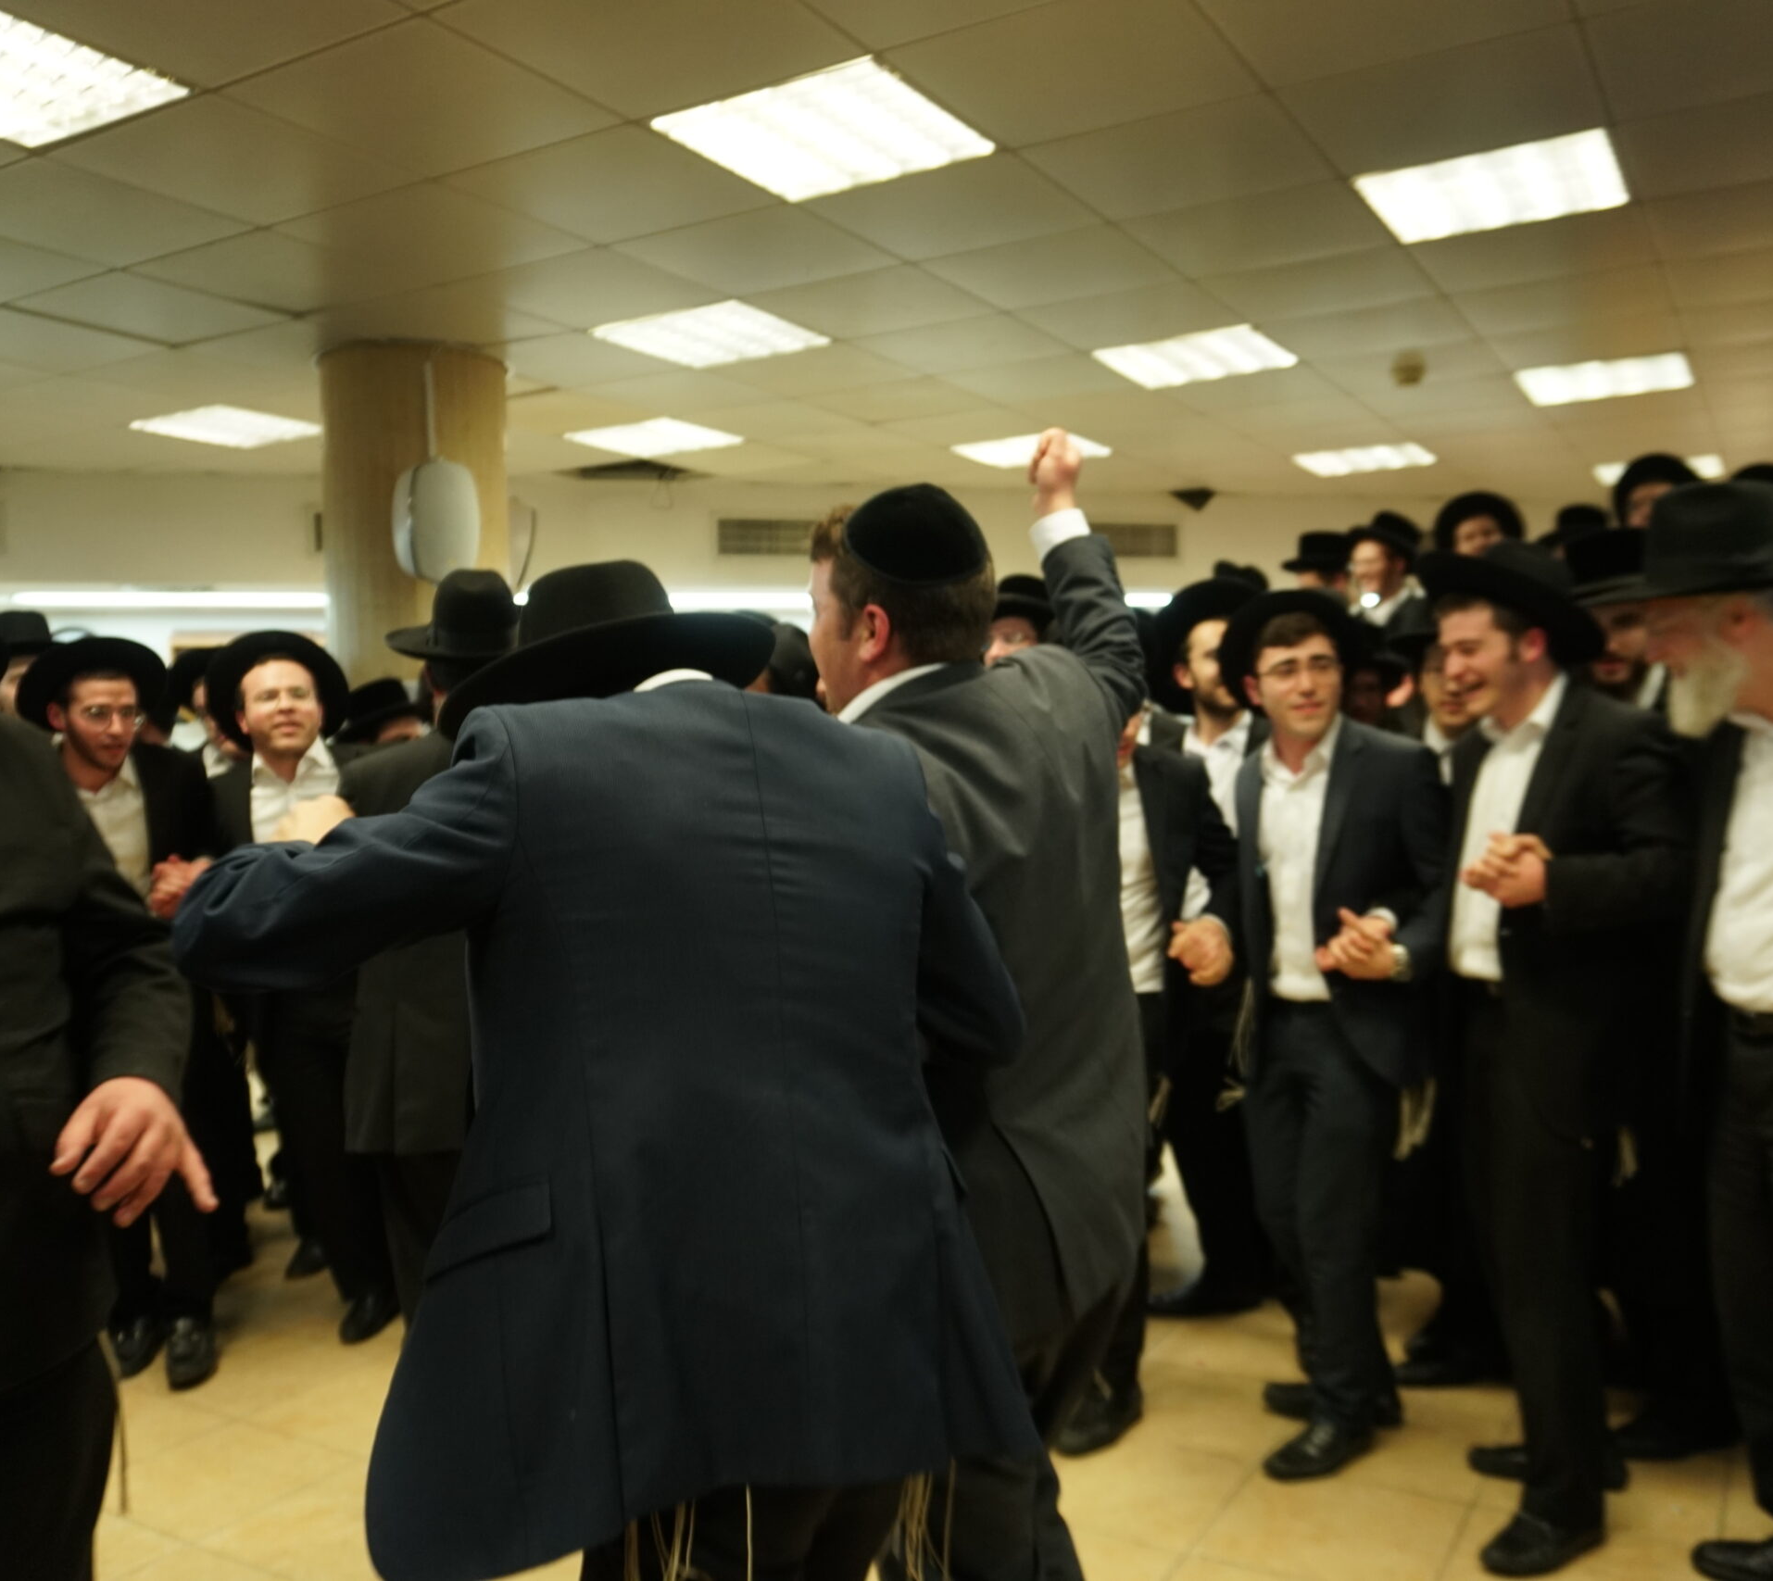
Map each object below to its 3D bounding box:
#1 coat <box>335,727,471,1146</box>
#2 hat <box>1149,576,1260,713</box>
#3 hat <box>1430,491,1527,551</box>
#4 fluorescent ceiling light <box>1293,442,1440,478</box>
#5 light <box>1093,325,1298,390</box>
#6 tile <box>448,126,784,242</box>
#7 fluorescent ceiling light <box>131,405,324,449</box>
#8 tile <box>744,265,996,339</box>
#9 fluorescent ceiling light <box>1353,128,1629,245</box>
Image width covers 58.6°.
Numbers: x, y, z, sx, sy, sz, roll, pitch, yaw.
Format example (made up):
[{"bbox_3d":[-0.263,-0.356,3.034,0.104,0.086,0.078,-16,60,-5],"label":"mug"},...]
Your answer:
[{"bbox_3d":[-0.917,0.292,3.350,0.510,0.920,0.300,-2,2,-24],"label":"coat"},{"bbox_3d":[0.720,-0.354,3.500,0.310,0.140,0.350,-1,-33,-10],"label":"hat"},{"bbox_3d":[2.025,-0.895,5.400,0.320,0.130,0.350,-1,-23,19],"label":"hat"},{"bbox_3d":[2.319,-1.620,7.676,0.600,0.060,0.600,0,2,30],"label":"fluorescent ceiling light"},{"bbox_3d":[1.088,-1.539,5.569,0.600,0.060,0.600,0,2,31],"label":"light"},{"bbox_3d":[-0.646,-1.454,3.813,0.600,0.020,0.600,0,2,31],"label":"tile"},{"bbox_3d":[-2.661,-1.491,6.375,0.600,0.060,0.600,0,2,31],"label":"fluorescent ceiling light"},{"bbox_3d":[-0.037,-1.492,4.847,0.600,0.020,0.600,0,2,31],"label":"tile"},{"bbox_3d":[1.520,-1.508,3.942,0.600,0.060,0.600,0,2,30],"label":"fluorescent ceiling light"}]

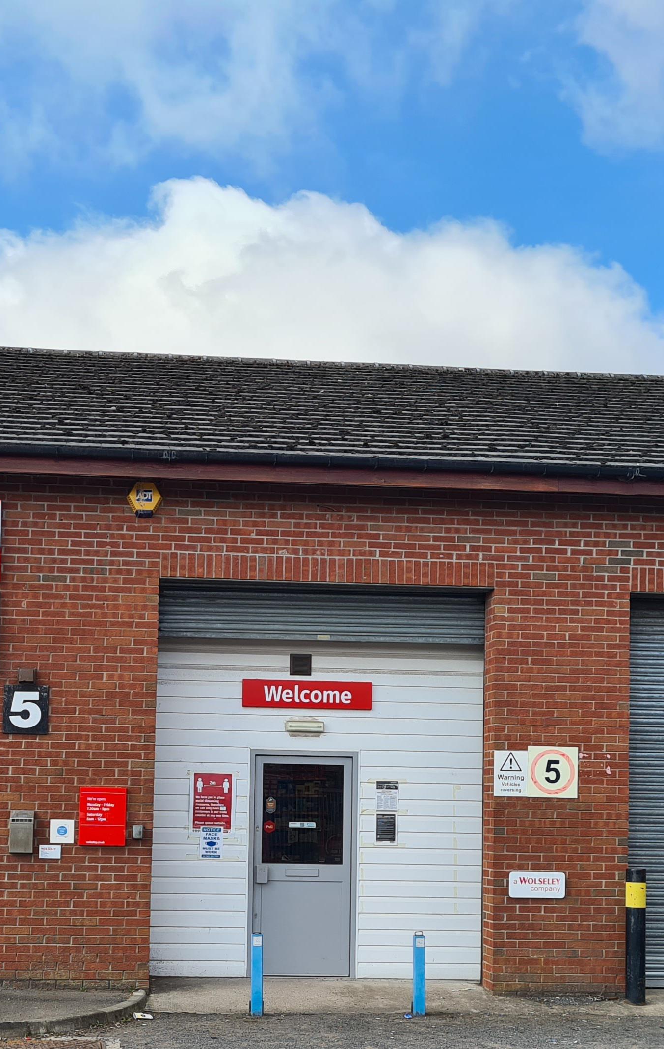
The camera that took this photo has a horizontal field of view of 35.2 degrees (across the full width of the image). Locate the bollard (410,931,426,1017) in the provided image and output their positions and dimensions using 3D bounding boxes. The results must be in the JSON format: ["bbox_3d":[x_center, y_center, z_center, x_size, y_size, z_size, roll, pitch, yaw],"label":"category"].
[{"bbox_3d":[0.695,3.586,8.413,0.100,0.670,0.100,2,-2,-4],"label":"bollard"}]

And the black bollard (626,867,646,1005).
[{"bbox_3d":[2.594,3.511,8.950,0.170,1.160,0.170,1,-2,-3],"label":"black bollard"}]

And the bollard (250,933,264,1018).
[{"bbox_3d":[-0.593,3.571,8.300,0.096,0.660,0.096,1,-2,-3],"label":"bollard"}]

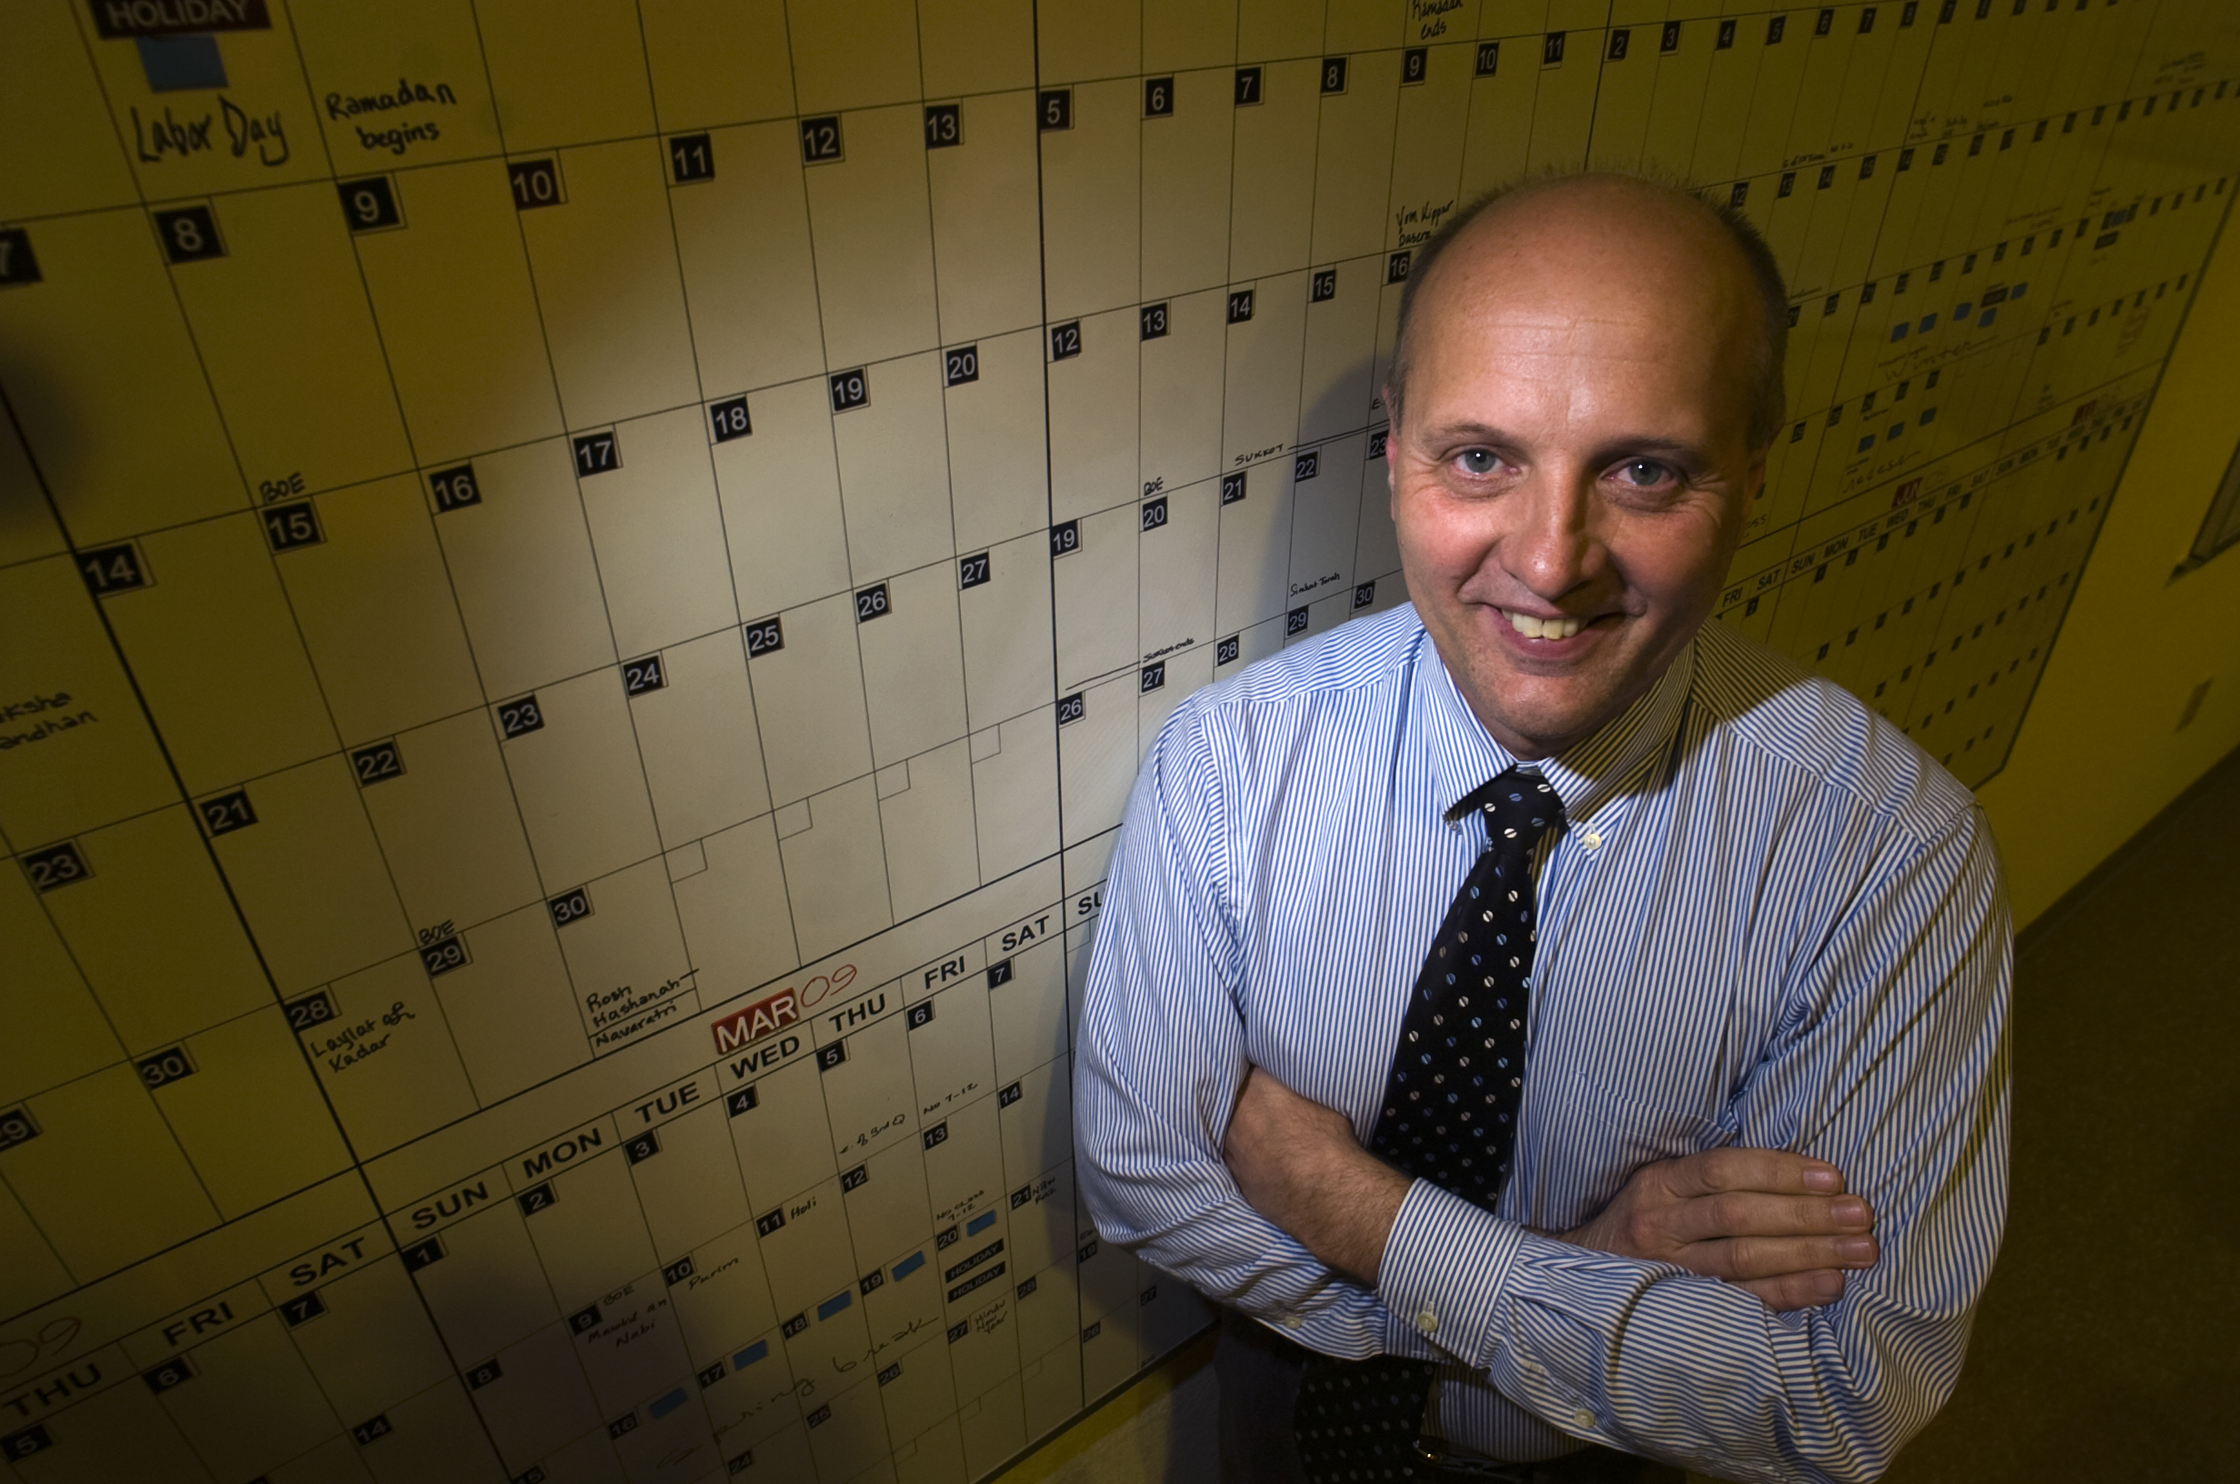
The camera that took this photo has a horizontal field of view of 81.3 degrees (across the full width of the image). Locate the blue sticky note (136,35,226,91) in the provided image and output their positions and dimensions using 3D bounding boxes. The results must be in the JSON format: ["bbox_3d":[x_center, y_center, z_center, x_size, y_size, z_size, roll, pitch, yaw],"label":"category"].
[{"bbox_3d":[-0.301,-0.218,0.419,0.022,0.016,0.001,-22,39,-29],"label":"blue sticky note"}]

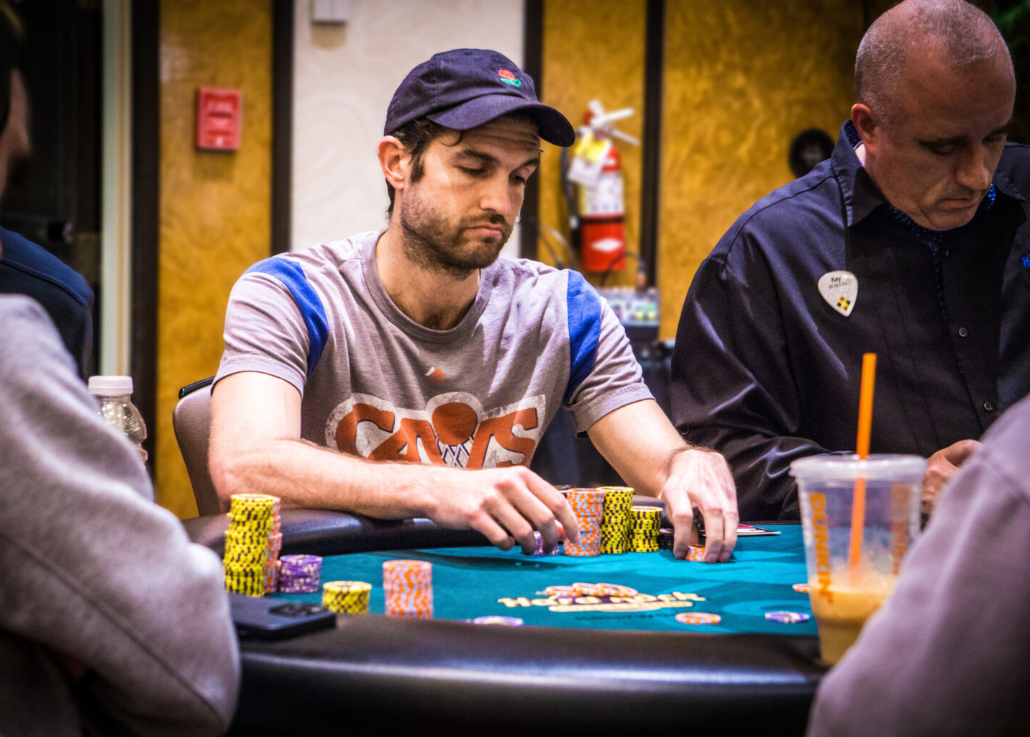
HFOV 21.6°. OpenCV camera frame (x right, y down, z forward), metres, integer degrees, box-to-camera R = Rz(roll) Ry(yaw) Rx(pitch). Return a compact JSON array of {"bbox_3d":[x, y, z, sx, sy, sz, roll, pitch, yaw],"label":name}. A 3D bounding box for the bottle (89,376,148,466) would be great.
[{"bbox_3d":[-0.377,0.108,2.507,0.072,0.200,0.072,1,4,-10],"label":"bottle"}]

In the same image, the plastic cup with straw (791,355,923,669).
[{"bbox_3d":[0.258,0.107,2.030,0.101,0.236,0.101,1,4,0],"label":"plastic cup with straw"}]

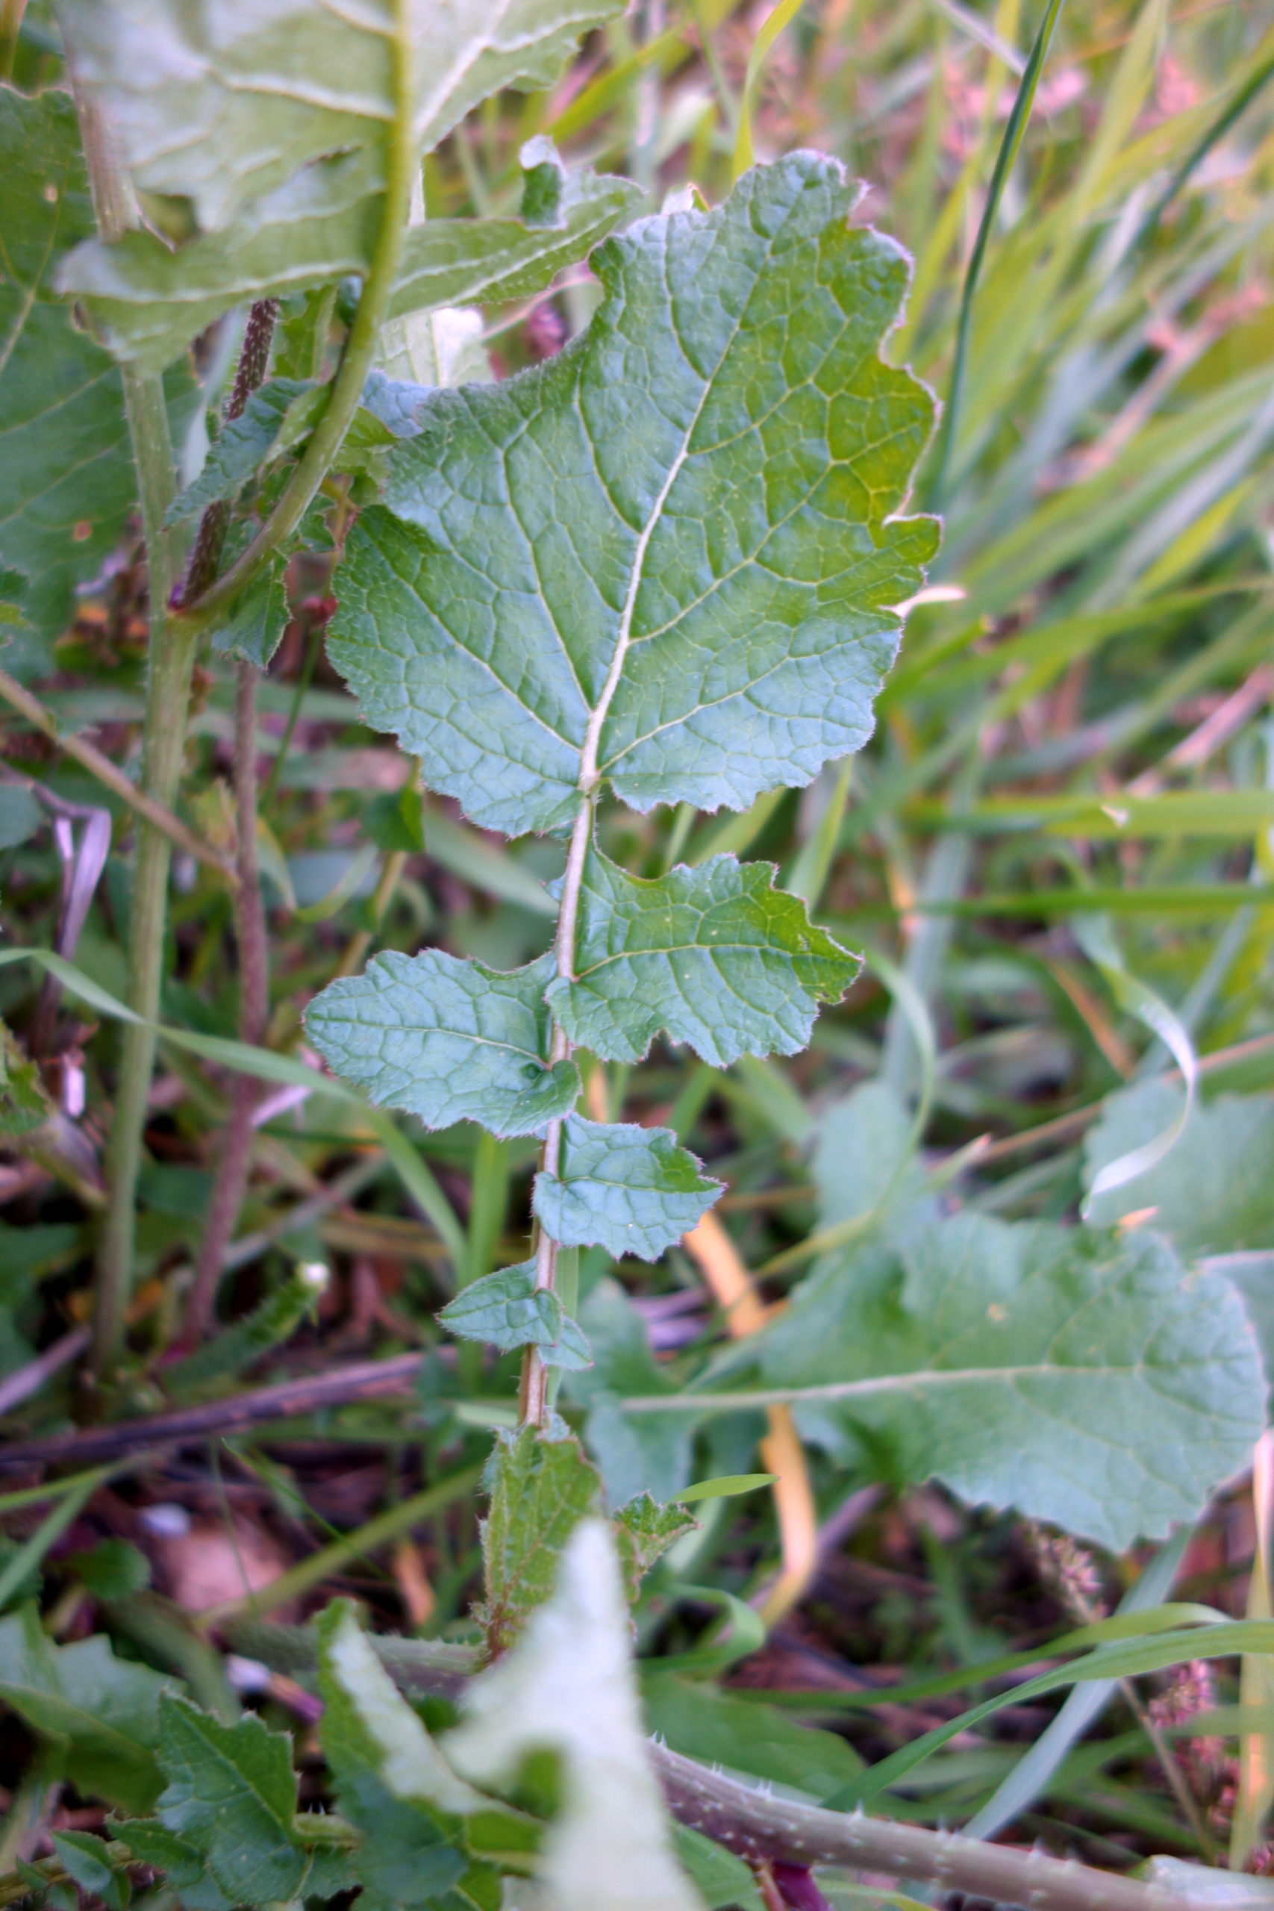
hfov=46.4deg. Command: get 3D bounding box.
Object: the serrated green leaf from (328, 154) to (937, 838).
[{"bbox_3d":[-0.001,-0.079,0.255,0.098,0.128,0.028,18,-5,4],"label":"serrated green leaf"}]

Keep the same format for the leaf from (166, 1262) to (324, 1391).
[{"bbox_3d":[-0.090,0.085,0.340,0.043,0.010,0.011,-38,73,-14],"label":"leaf"}]

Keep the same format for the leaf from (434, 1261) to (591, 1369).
[{"bbox_3d":[-0.021,0.062,0.255,0.027,0.010,0.018,0,76,6],"label":"leaf"}]

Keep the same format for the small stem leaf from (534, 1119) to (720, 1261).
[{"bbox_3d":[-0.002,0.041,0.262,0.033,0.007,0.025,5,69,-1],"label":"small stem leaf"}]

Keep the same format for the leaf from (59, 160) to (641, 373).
[{"bbox_3d":[-0.042,-0.102,0.222,0.084,0.028,0.018,-9,23,-12],"label":"leaf"}]

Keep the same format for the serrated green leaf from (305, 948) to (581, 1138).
[{"bbox_3d":[-0.033,0.015,0.250,0.047,0.014,0.031,9,79,5],"label":"serrated green leaf"}]

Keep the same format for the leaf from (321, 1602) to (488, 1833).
[{"bbox_3d":[-0.039,0.128,0.250,0.025,0.018,0.037,-21,84,-4],"label":"leaf"}]

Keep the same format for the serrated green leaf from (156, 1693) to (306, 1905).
[{"bbox_3d":[-0.075,0.156,0.275,0.027,0.013,0.034,0,57,-7],"label":"serrated green leaf"}]

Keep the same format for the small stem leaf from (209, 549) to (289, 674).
[{"bbox_3d":[-0.068,-0.061,0.262,0.012,0.007,0.021,-14,77,-22],"label":"small stem leaf"}]

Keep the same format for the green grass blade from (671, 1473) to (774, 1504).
[{"bbox_3d":[0.015,0.093,0.260,0.019,0.004,0.003,-14,69,-6],"label":"green grass blade"}]

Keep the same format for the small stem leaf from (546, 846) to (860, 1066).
[{"bbox_3d":[0.011,0.000,0.250,0.053,0.016,0.038,0,82,-6],"label":"small stem leaf"}]

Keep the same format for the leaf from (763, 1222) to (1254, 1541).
[{"bbox_3d":[0.085,0.097,0.345,0.115,0.020,0.074,-2,57,-5],"label":"leaf"}]

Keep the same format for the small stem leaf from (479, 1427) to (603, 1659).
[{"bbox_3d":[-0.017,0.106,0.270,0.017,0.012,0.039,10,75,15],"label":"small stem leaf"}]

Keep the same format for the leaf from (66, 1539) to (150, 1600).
[{"bbox_3d":[-0.132,0.153,0.370,0.019,0.005,0.014,-3,45,-3],"label":"leaf"}]

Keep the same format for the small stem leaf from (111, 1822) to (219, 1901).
[{"bbox_3d":[-0.078,0.149,0.245,0.017,0.007,0.009,14,53,3],"label":"small stem leaf"}]

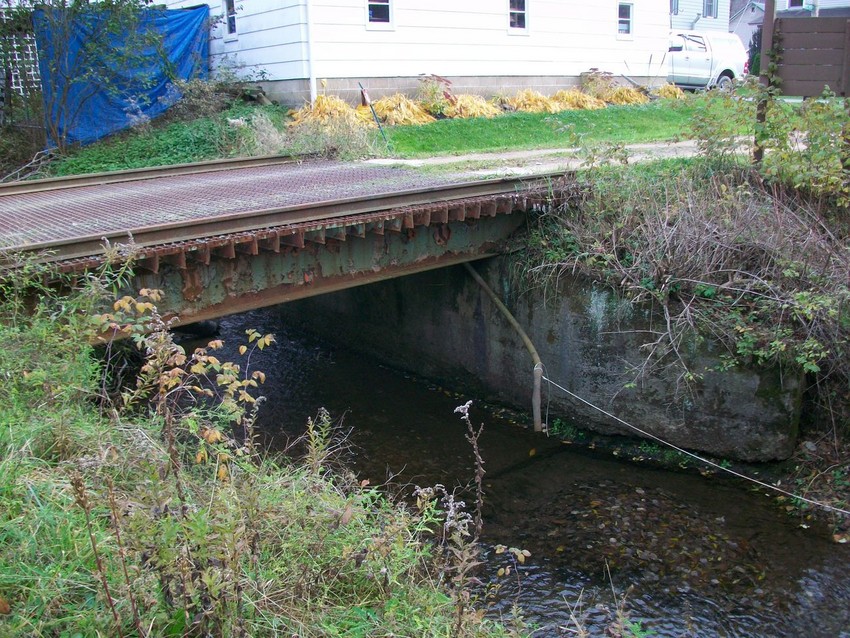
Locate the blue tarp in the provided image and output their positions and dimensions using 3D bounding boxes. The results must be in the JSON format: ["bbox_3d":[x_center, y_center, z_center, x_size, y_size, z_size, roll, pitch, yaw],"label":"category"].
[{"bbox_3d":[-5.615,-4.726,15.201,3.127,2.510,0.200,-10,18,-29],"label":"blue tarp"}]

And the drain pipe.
[{"bbox_3d":[0.628,0.192,6.310,0.140,1.279,0.928,-14,20,-38],"label":"drain pipe"}]

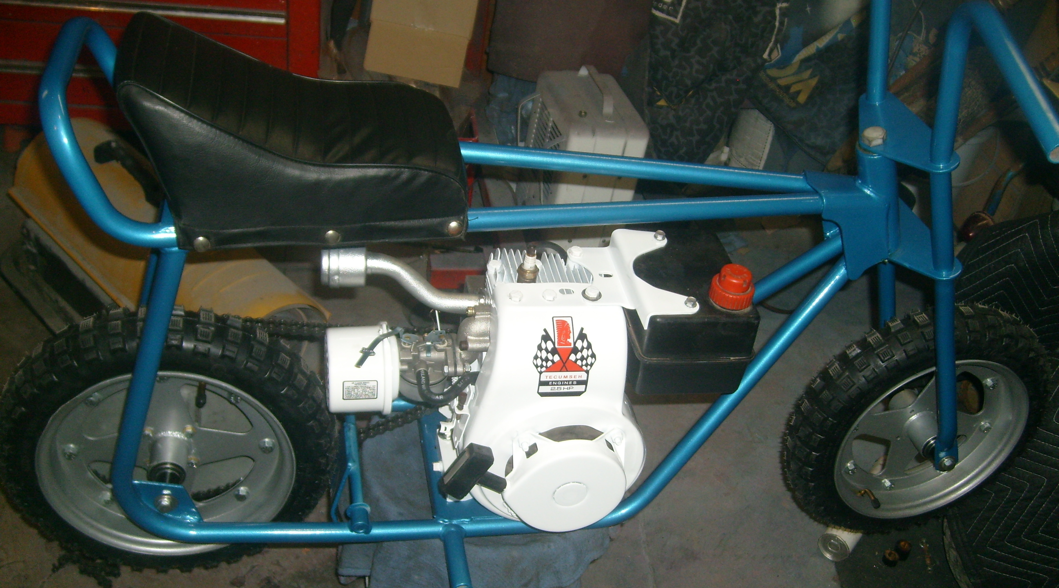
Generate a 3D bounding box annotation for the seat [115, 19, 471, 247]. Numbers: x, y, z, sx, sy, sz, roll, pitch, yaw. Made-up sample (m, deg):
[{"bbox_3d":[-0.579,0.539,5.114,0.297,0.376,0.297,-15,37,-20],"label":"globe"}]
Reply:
[{"bbox_3d":[-0.231,-0.168,1.096,0.329,0.175,0.206,1,33,-12],"label":"seat"}]

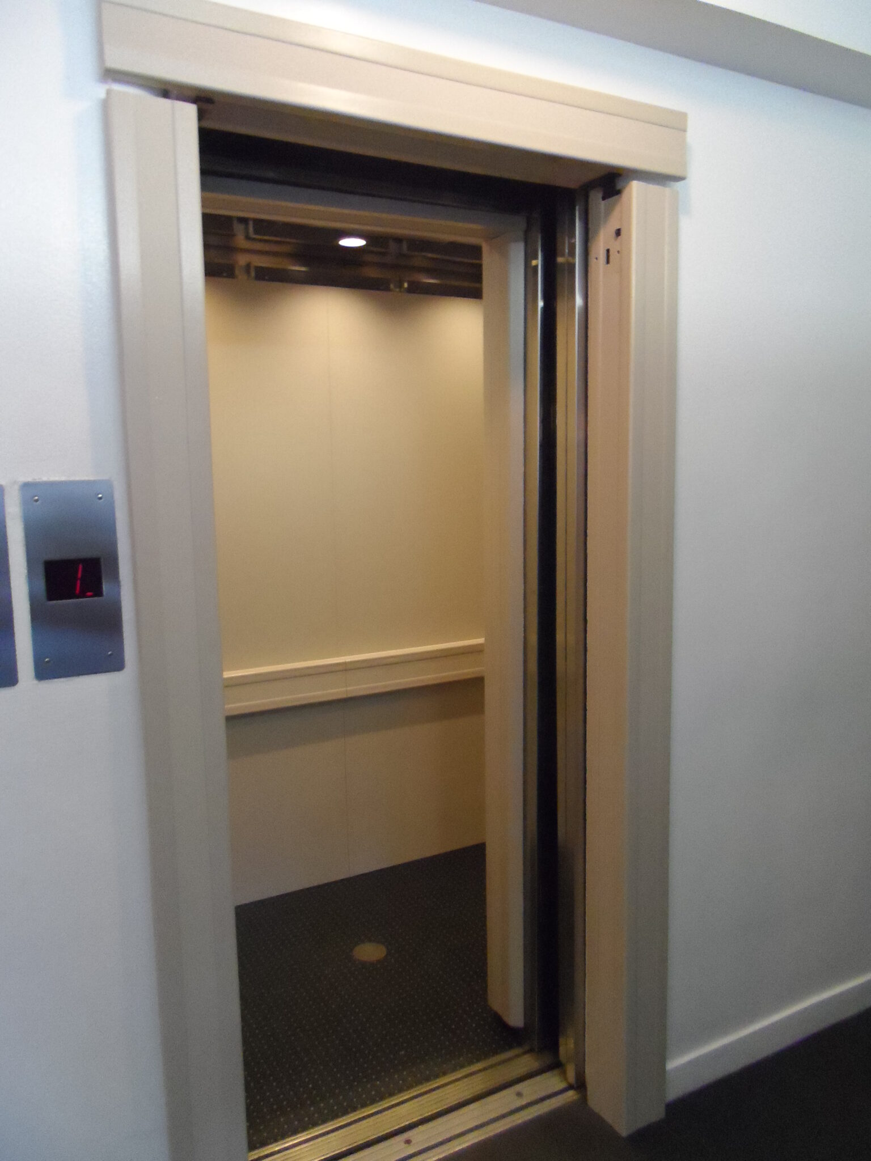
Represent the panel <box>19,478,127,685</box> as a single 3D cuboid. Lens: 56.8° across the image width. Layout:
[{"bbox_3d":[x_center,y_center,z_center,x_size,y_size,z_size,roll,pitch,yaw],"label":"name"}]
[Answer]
[{"bbox_3d":[-0.563,0.000,1.258,0.129,0.307,0.010,-5,8,-26],"label":"panel"}]

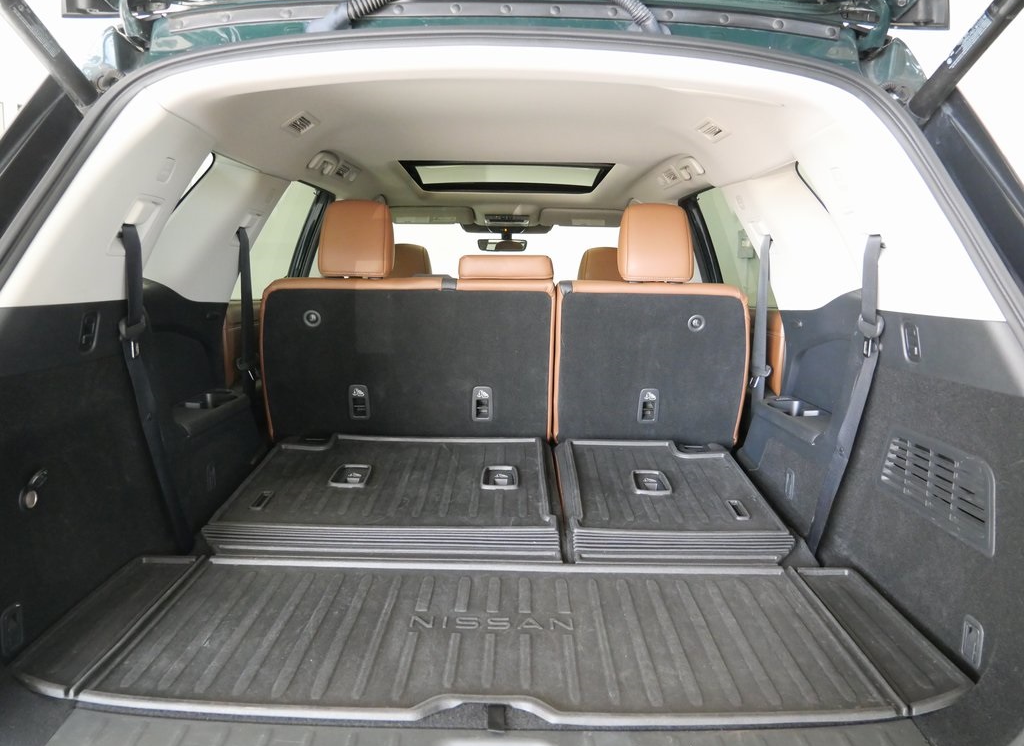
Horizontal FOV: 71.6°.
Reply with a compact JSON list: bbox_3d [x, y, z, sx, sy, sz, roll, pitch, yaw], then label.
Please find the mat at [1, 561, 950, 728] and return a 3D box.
[{"bbox_3d":[-0.032,0.413,1.184,1.420,0.037,0.475,1,11,1],"label":"mat"}]

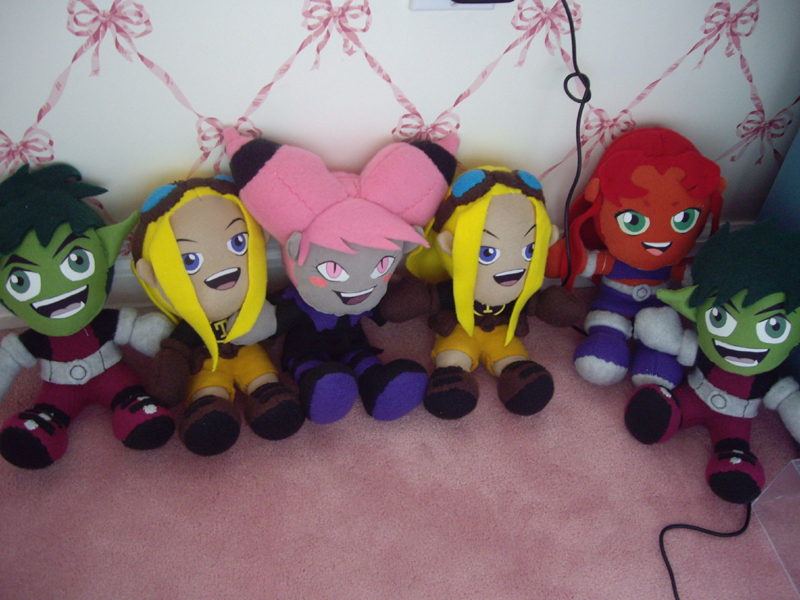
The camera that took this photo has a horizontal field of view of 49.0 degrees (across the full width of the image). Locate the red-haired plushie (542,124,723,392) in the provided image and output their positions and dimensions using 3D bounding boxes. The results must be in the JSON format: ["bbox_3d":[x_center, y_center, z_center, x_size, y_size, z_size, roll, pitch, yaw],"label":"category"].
[{"bbox_3d":[0.228,-0.043,0.836,0.155,0.243,0.150,-2,39,-10],"label":"red-haired plushie"}]

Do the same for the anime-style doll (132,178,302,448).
[{"bbox_3d":[-0.154,0.005,0.754,0.155,0.210,0.172,-10,41,-18],"label":"anime-style doll"}]

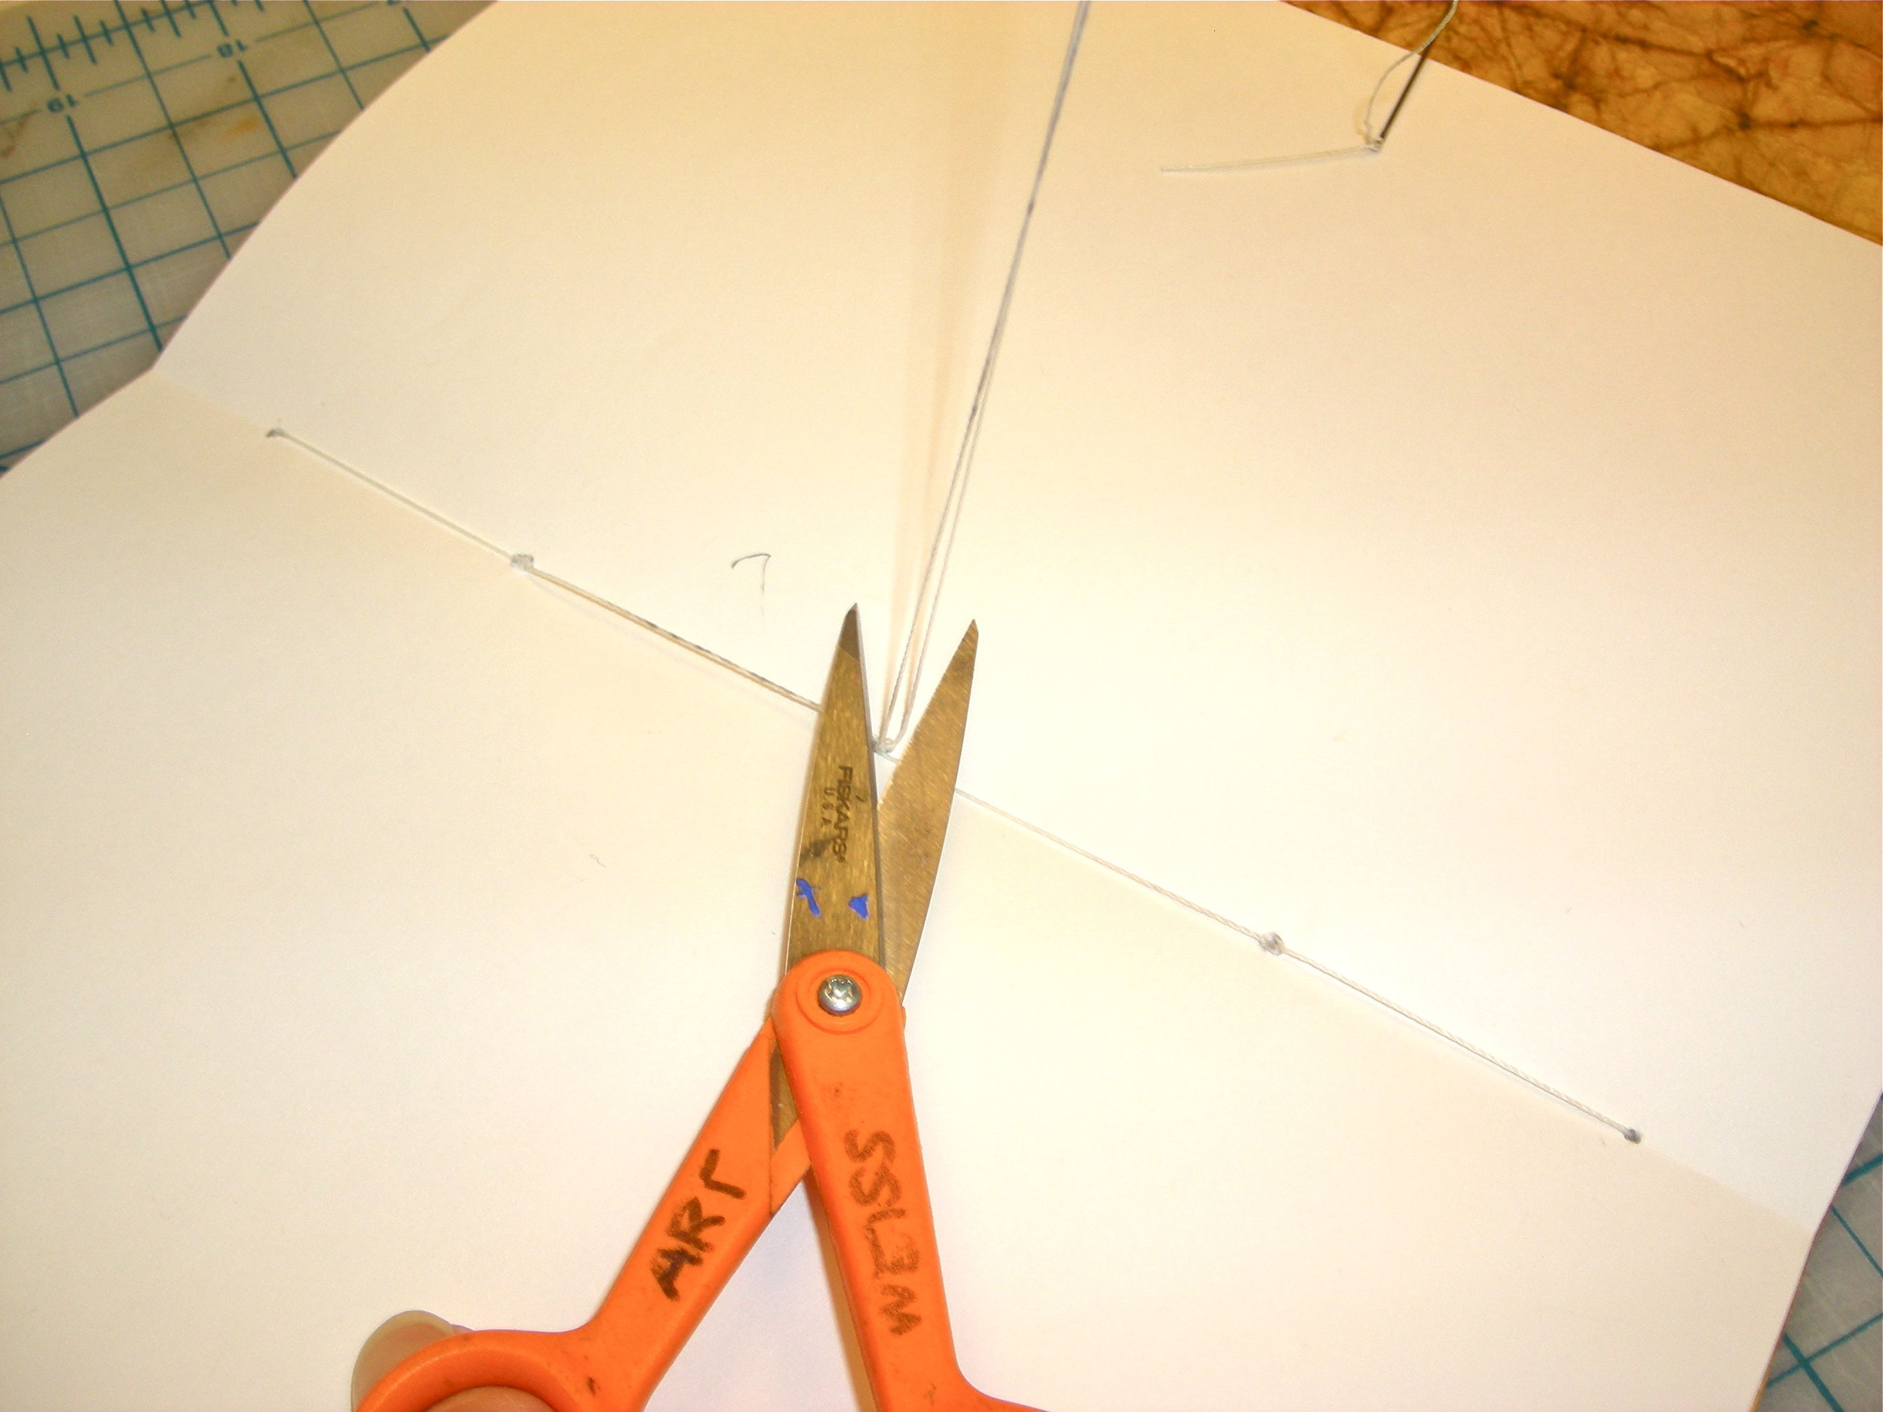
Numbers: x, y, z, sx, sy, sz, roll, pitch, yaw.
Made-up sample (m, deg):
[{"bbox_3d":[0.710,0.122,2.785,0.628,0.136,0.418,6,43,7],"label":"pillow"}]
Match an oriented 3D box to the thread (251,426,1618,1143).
[{"bbox_3d":[-0.007,0.004,0.246,0.178,0.003,0.003,27,59,19],"label":"thread"}]

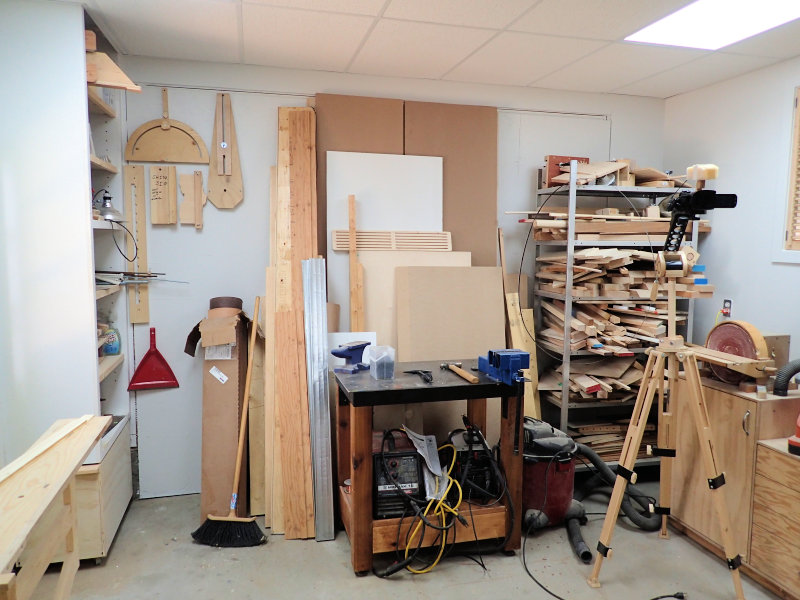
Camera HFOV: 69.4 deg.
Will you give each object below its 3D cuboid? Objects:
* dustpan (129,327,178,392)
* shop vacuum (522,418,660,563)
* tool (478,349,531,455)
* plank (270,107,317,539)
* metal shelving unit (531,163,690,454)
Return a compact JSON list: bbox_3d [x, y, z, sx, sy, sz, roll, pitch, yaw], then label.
[{"bbox_3d":[-1.451,0.347,3.374,0.275,0.361,0.073,-1,6,-15],"label":"dustpan"},{"bbox_3d":[1.034,0.949,3.209,0.820,0.600,0.660,-1,6,-15],"label":"shop vacuum"},{"bbox_3d":[0.504,0.472,2.836,0.160,0.470,0.370,-1,6,-15],"label":"tool"},{"bbox_3d":[-0.586,0.060,3.236,0.230,2.420,0.050,1,-9,-15],"label":"plank"},{"bbox_3d":[1.381,0.164,3.757,0.925,2.020,0.390,-1,6,-15],"label":"metal shelving unit"}]

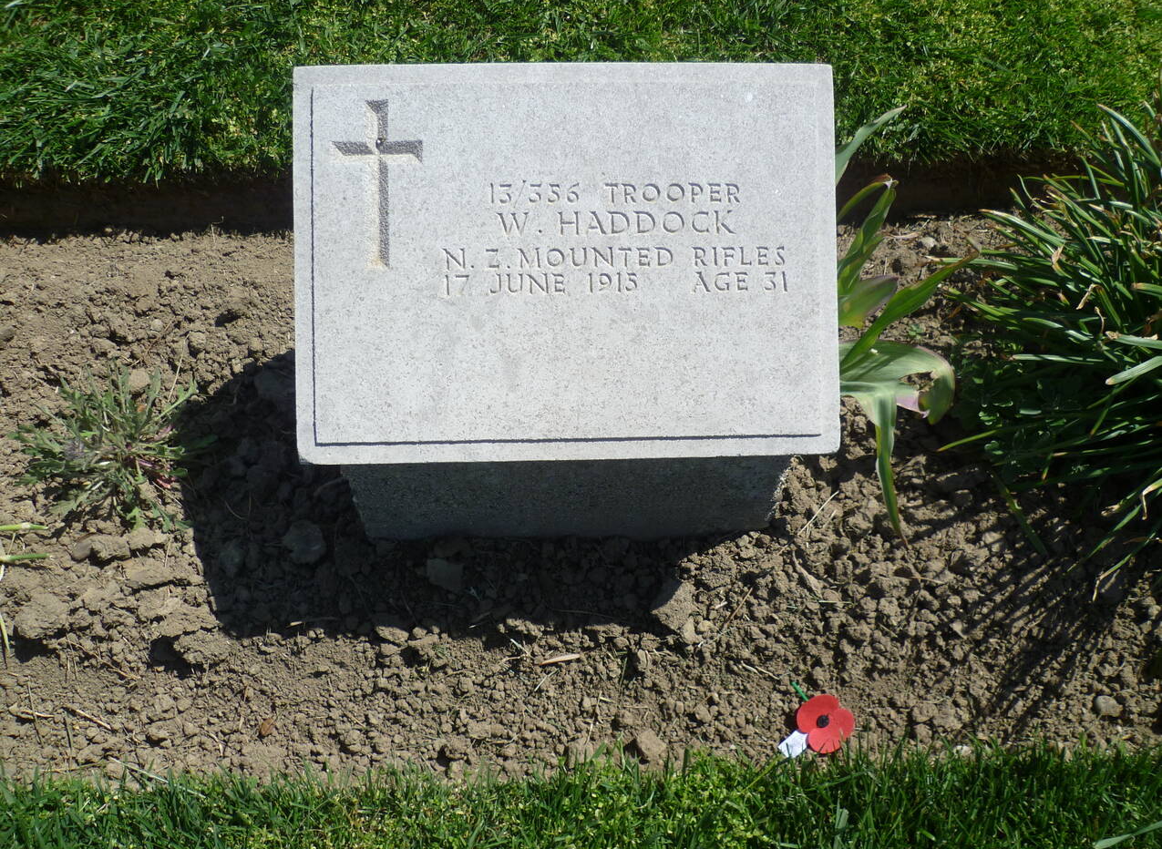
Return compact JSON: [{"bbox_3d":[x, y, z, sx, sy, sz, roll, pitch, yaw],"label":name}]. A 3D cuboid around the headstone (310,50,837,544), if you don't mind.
[{"bbox_3d":[-0.013,-0.099,1.024,0.508,0.555,0.405,-1,54,-2],"label":"headstone"}]

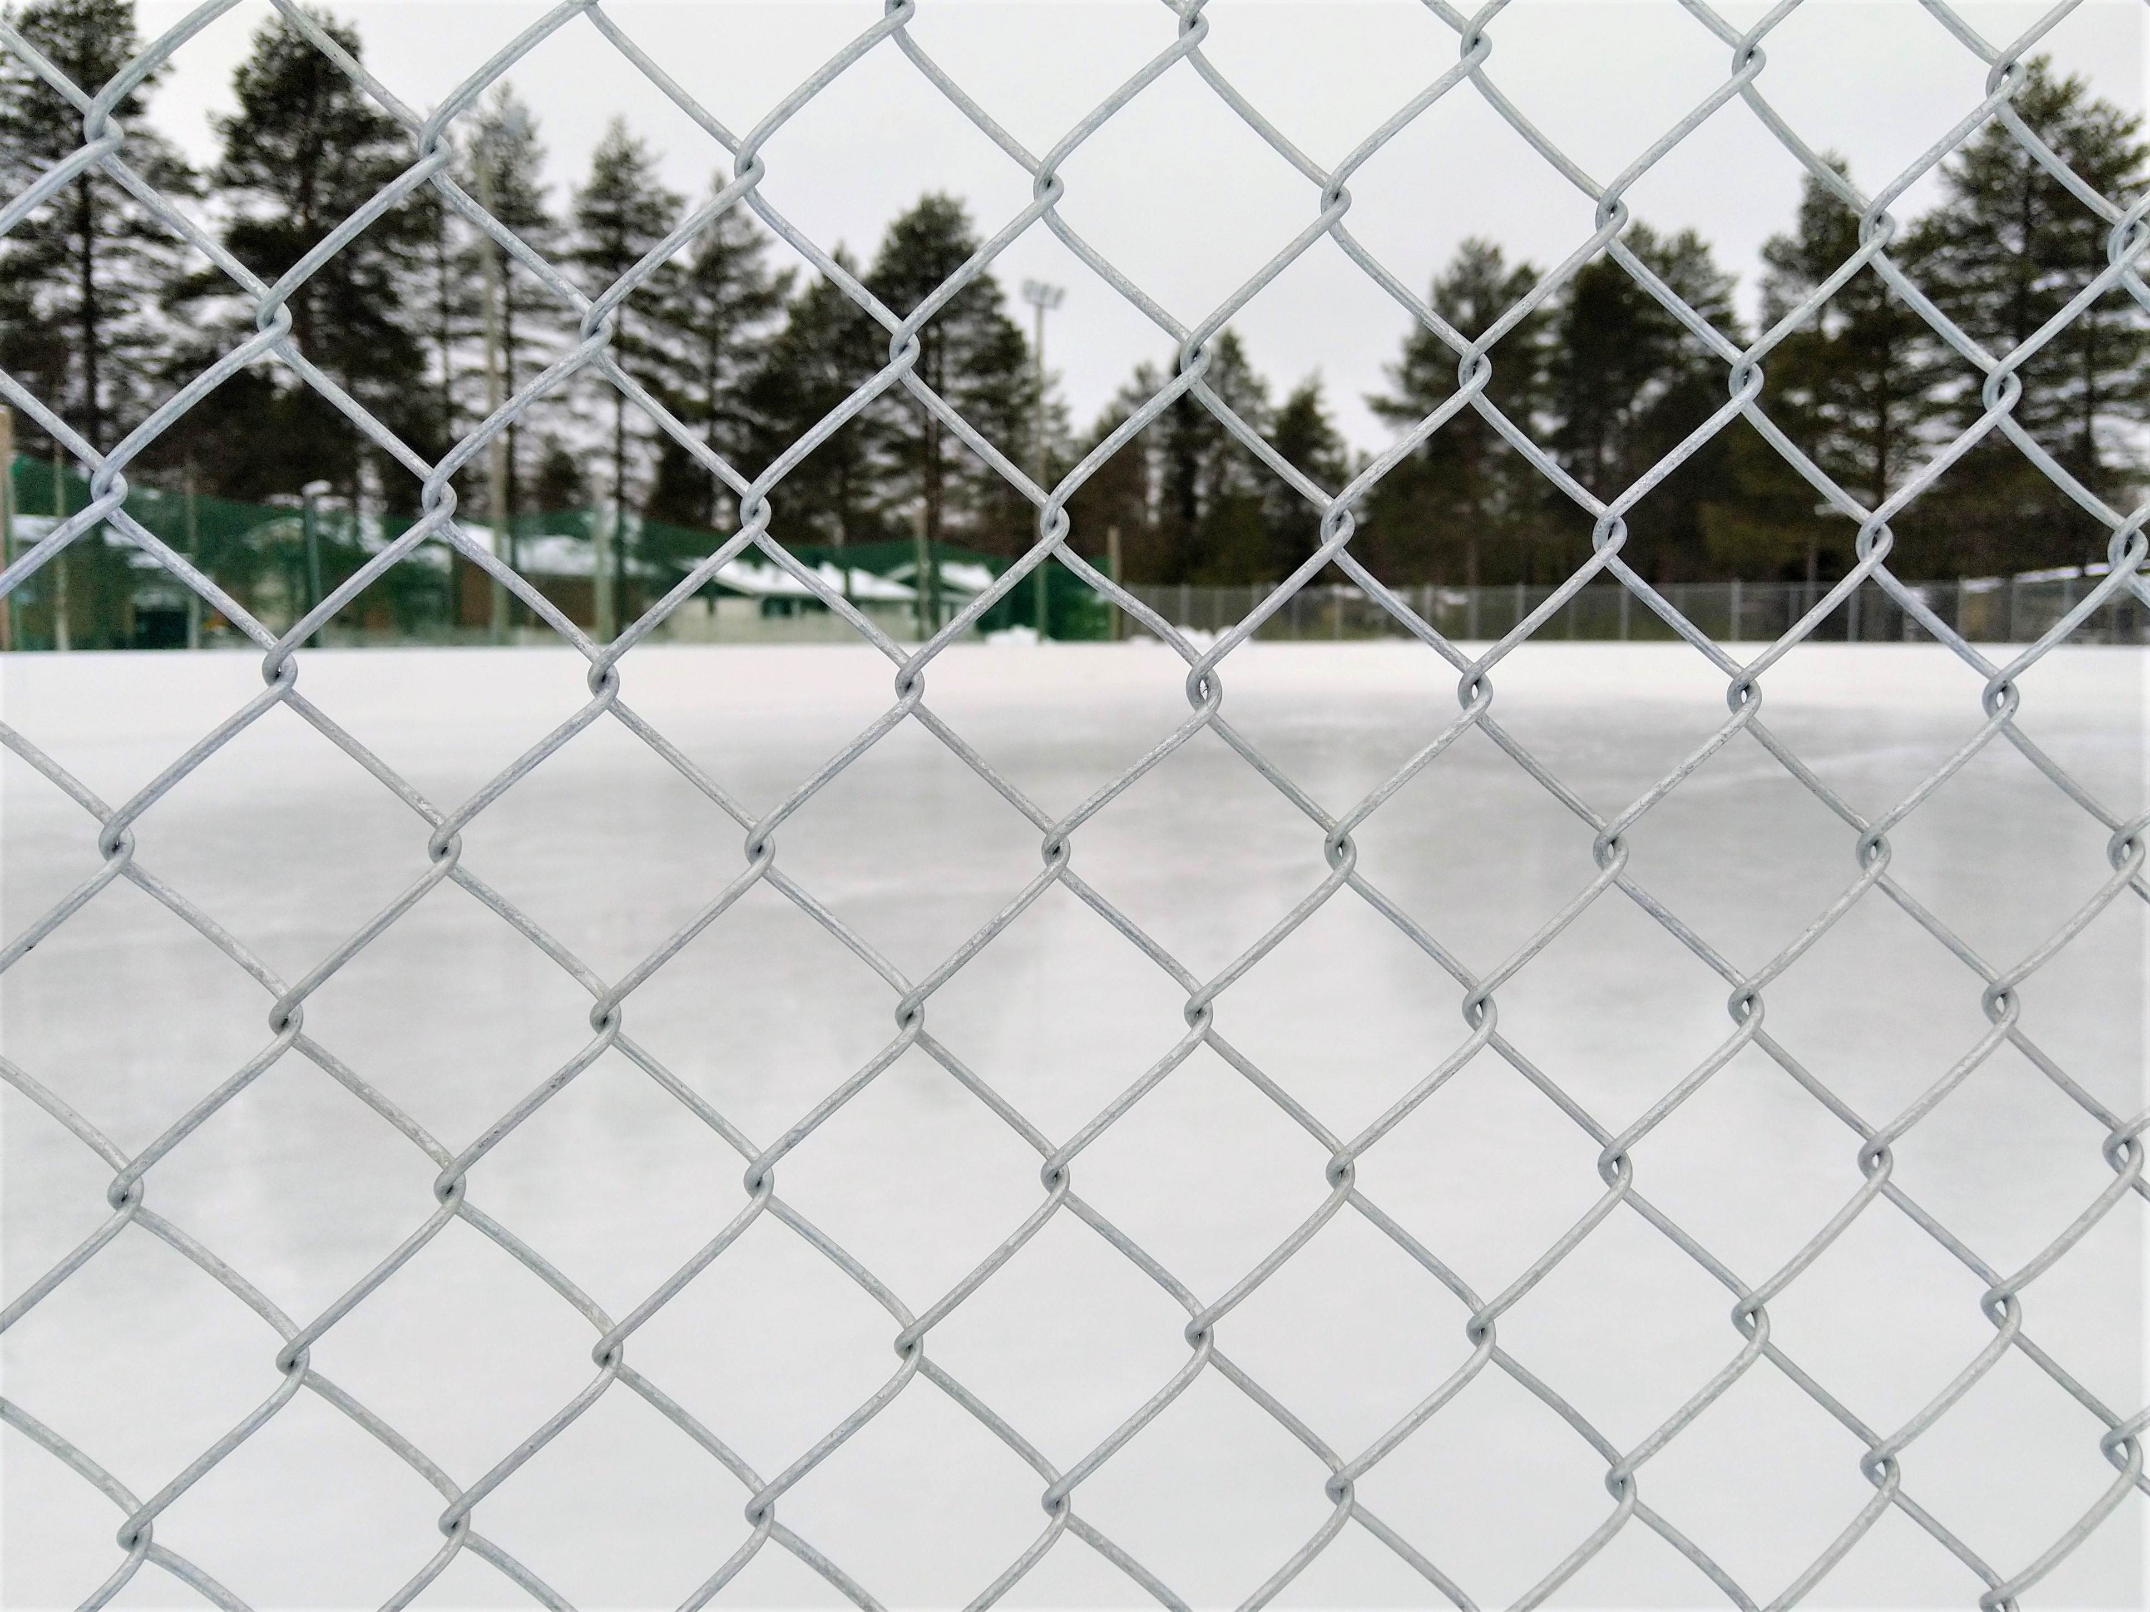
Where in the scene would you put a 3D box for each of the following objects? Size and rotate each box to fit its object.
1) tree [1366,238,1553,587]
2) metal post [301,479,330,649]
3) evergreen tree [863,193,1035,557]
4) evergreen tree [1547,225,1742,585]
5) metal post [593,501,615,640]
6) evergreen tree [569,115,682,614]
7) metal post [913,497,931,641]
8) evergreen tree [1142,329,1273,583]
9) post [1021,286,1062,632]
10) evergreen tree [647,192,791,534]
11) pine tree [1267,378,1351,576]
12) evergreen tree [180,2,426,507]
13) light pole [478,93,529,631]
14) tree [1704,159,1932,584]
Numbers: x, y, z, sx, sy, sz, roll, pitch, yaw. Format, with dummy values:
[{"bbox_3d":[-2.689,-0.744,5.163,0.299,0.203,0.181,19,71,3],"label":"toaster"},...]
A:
[{"bbox_3d":[12.883,-11.520,52.066,5.919,14.603,5.623,0,6,0],"label":"tree"},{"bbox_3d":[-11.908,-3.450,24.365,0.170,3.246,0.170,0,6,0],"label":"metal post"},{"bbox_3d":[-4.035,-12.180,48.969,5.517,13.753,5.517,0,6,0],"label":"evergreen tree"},{"bbox_3d":[19.100,-11.760,52.040,6.128,15.086,5.822,0,6,0],"label":"evergreen tree"},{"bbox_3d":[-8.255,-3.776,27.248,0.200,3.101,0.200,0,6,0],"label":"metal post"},{"bbox_3d":[-12.465,-11.358,43.019,3.237,14.951,3.237,0,6,0],"label":"evergreen tree"},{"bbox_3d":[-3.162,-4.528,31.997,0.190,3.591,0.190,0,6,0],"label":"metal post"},{"bbox_3d":[5.236,-11.900,61.077,4.943,13.430,4.696,0,6,0],"label":"evergreen tree"},{"bbox_3d":[-0.765,-7.660,36.385,1.000,9.004,0.400,0,6,0],"label":"post"},{"bbox_3d":[-10.818,-11.017,47.091,4.140,14.668,3.933,0,6,0],"label":"evergreen tree"},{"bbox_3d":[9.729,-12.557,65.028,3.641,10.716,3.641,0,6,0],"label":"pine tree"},{"bbox_3d":[-19.658,-11.557,39.993,6.245,17.262,5.933,0,6,0],"label":"evergreen tree"},{"bbox_3d":[-10.066,-6.736,26.934,0.600,10.469,1.150,5,8,37],"label":"light pole"},{"bbox_3d":[22.439,-12.008,46.988,7.062,14.604,7.062,0,6,0],"label":"tree"}]

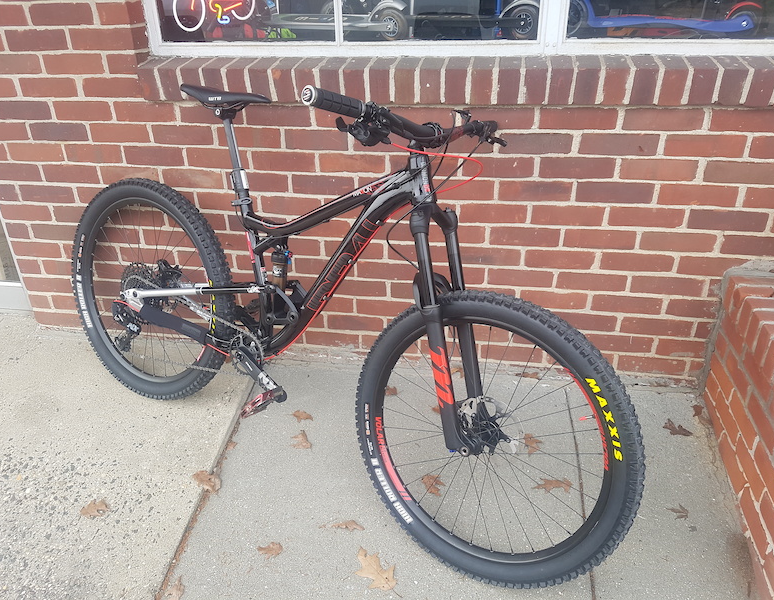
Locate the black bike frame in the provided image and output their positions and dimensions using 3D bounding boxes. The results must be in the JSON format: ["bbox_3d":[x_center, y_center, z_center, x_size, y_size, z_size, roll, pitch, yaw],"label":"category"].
[{"bbox_3d":[-0.075,-0.072,1.483,0.860,0.620,0.170,20,19,26],"label":"black bike frame"}]

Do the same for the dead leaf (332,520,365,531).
[{"bbox_3d":[-0.101,0.590,1.572,0.089,0.022,0.029,-2,34,1],"label":"dead leaf"}]

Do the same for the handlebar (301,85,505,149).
[{"bbox_3d":[0.105,-0.379,1.315,0.150,0.105,0.790,21,21,29],"label":"handlebar"}]

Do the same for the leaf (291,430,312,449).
[{"bbox_3d":[-0.256,0.418,1.802,0.060,0.020,0.067,-2,34,1],"label":"leaf"}]

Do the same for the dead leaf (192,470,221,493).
[{"bbox_3d":[-0.508,0.510,1.691,0.084,0.020,0.072,-2,34,1],"label":"dead leaf"}]

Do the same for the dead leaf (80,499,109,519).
[{"bbox_3d":[-0.797,0.568,1.637,0.080,0.022,0.061,-2,34,1],"label":"dead leaf"}]

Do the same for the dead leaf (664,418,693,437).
[{"bbox_3d":[0.857,0.374,1.767,0.083,0.020,0.067,-2,34,1],"label":"dead leaf"}]

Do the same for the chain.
[{"bbox_3d":[-0.592,0.099,1.767,0.590,0.200,0.040,12,16,28],"label":"chain"}]

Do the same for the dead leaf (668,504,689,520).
[{"bbox_3d":[0.755,0.551,1.558,0.054,0.015,0.046,-2,34,1],"label":"dead leaf"}]

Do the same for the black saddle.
[{"bbox_3d":[-0.415,-0.524,1.592,0.275,0.060,0.140,20,19,26],"label":"black saddle"}]

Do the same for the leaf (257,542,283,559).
[{"bbox_3d":[-0.296,0.637,1.530,0.067,0.020,0.043,-2,34,1],"label":"leaf"}]

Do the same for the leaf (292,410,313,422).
[{"bbox_3d":[-0.264,0.363,1.873,0.069,0.018,0.048,-2,34,1],"label":"leaf"}]

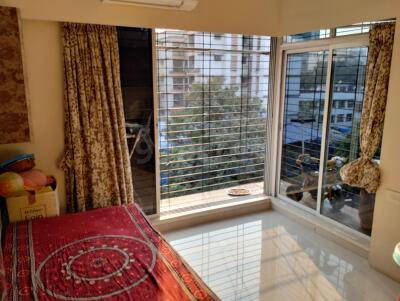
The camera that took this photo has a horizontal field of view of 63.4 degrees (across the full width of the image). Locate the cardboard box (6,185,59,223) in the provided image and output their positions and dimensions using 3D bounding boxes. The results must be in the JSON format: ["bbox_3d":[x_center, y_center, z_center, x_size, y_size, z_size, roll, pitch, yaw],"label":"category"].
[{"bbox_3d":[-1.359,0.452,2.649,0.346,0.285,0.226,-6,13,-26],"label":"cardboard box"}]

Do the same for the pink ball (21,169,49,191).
[{"bbox_3d":[-1.328,0.229,2.605,0.203,0.203,0.203,-6,13,-26],"label":"pink ball"}]

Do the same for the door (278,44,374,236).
[{"bbox_3d":[1.322,-0.162,3.390,0.086,1.817,1.412,-6,13,-26],"label":"door"}]

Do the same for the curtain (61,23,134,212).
[{"bbox_3d":[-0.925,-0.166,2.963,0.608,1.849,0.133,-6,13,-26],"label":"curtain"}]

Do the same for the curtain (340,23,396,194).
[{"bbox_3d":[1.442,-0.336,2.741,0.234,1.396,0.328,-6,13,-26],"label":"curtain"}]

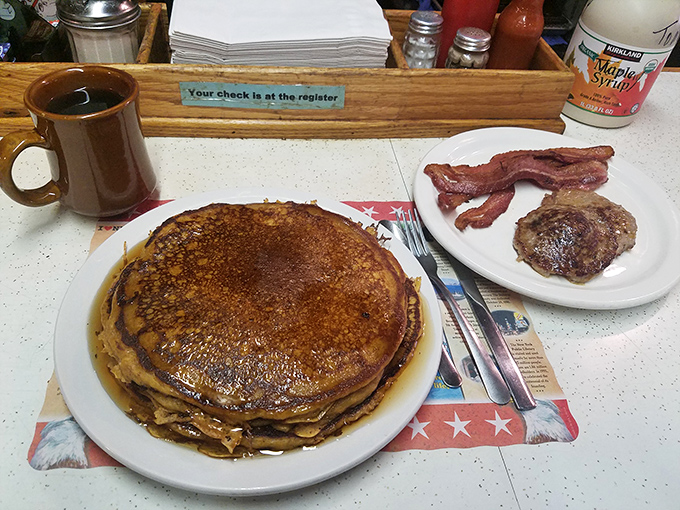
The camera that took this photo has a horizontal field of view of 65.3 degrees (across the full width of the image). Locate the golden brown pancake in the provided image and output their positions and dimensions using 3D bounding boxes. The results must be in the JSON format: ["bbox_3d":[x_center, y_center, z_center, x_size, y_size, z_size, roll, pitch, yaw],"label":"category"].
[{"bbox_3d":[-0.049,0.034,0.372,0.215,0.042,0.208,-1,46,-7],"label":"golden brown pancake"}]

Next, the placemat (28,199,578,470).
[{"bbox_3d":[-0.024,0.036,0.412,0.347,0.002,0.245,-1,46,-7],"label":"placemat"}]

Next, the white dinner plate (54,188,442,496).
[{"bbox_3d":[-0.061,0.042,0.387,0.264,0.024,0.264,3,46,-3],"label":"white dinner plate"}]

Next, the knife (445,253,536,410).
[{"bbox_3d":[0.107,0.028,0.431,0.018,0.005,0.212,-5,47,-11],"label":"knife"}]

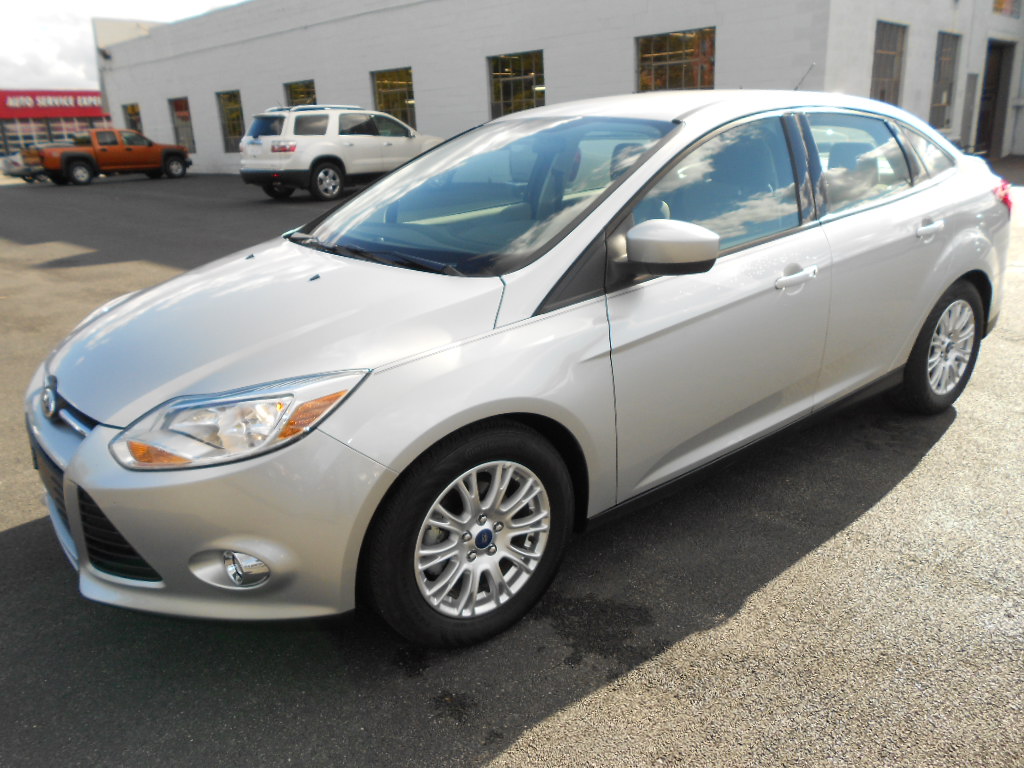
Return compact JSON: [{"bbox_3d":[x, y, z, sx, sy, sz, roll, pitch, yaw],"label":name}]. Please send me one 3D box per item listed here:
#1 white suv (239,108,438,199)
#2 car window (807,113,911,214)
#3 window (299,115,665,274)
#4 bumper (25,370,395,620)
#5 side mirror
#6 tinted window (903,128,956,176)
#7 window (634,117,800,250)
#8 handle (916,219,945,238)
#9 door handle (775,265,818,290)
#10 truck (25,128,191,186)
[{"bbox_3d":[-3.552,-5.316,17.568,2.000,1.850,5.100,13,25,41],"label":"white suv"},{"bbox_3d":[1.365,-0.887,3.027,0.680,0.400,0.070,-17,0,-36],"label":"car window"},{"bbox_3d":[-0.163,-0.726,2.842,1.020,0.130,1.440,-42,34,-21],"label":"window"},{"bbox_3d":[-1.060,0.210,2.414,0.660,0.510,1.800,-16,22,-34],"label":"bumper"},{"bbox_3d":[0.460,-0.402,2.223,0.165,0.160,0.215,-16,22,-34],"label":"side mirror"},{"bbox_3d":[1.872,-1.026,3.401,0.330,0.230,0.060,-19,-1,-39],"label":"tinted window"},{"bbox_3d":[0.684,-0.656,2.563,0.930,0.450,0.070,-16,0,-34],"label":"window"},{"bbox_3d":[1.712,-0.639,3.163,0.205,0.055,0.055,-17,22,-36],"label":"handle"},{"bbox_3d":[0.985,-0.374,2.672,0.225,0.055,0.055,-16,22,-34],"label":"door handle"},{"bbox_3d":[-13.685,-7.803,26.349,1.760,1.700,5.260,12,24,39],"label":"truck"}]

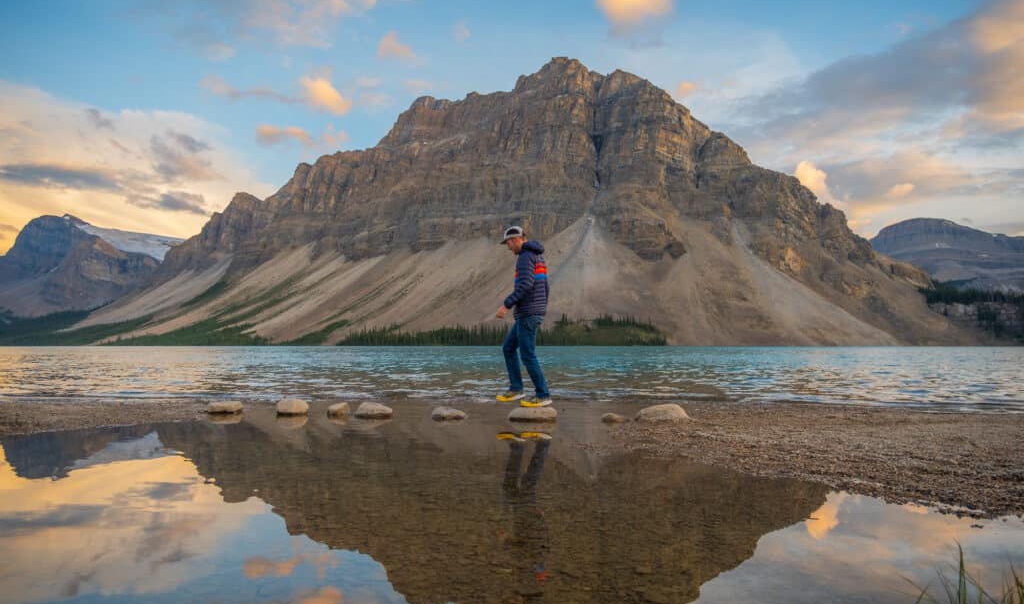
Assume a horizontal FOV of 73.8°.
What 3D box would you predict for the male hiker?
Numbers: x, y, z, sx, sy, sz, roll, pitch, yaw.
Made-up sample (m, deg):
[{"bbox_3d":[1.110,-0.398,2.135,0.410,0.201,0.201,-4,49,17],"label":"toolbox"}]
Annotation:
[{"bbox_3d":[0.112,0.139,6.630,0.550,1.760,0.540,-1,-4,10],"label":"male hiker"}]

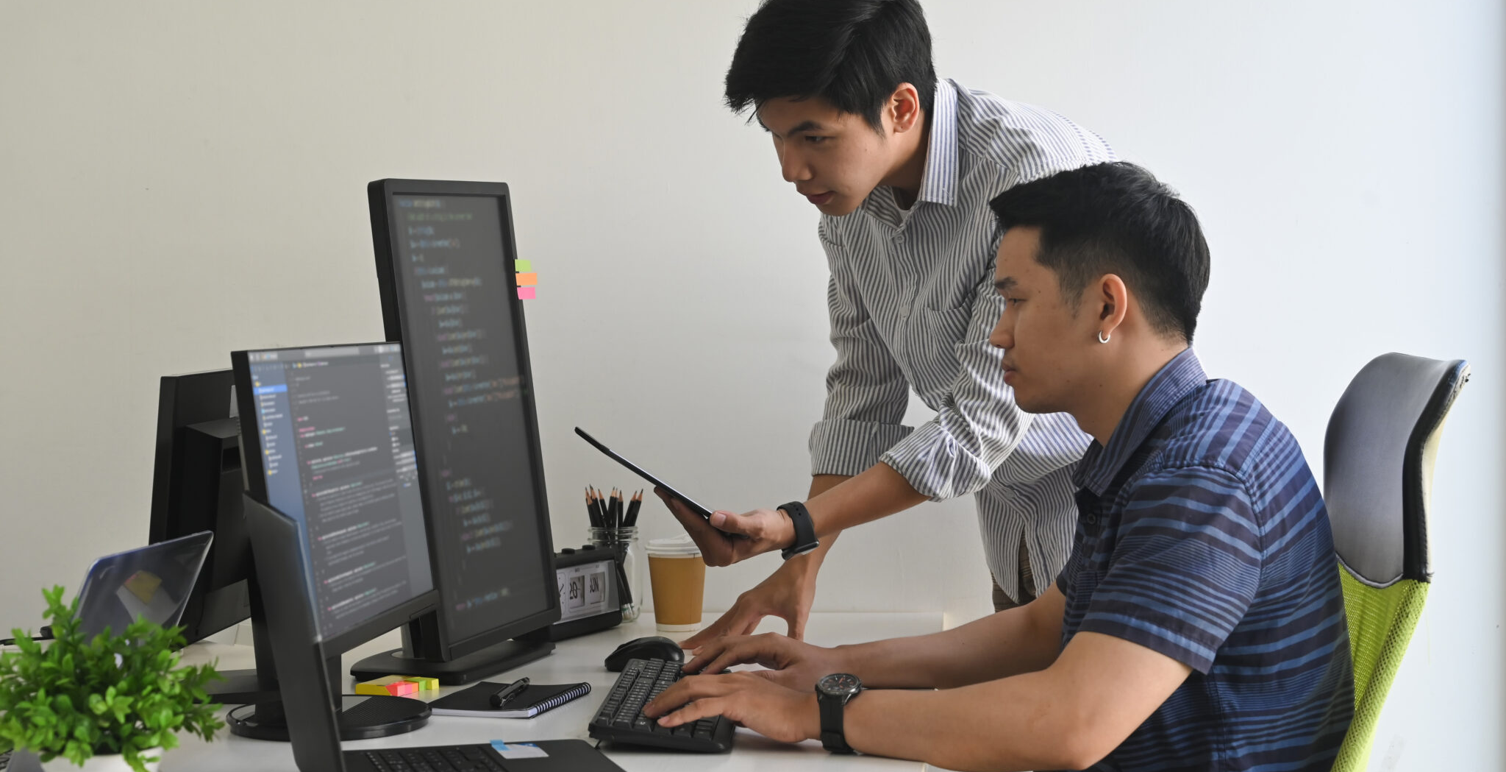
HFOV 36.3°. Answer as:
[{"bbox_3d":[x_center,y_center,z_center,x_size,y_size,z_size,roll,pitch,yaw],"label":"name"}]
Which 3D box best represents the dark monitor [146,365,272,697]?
[{"bbox_3d":[-0.557,0.164,2.667,0.190,0.375,0.505,-1,2,8],"label":"dark monitor"}]

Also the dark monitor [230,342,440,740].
[{"bbox_3d":[-0.459,0.155,2.482,0.222,0.405,0.541,-1,2,7],"label":"dark monitor"}]

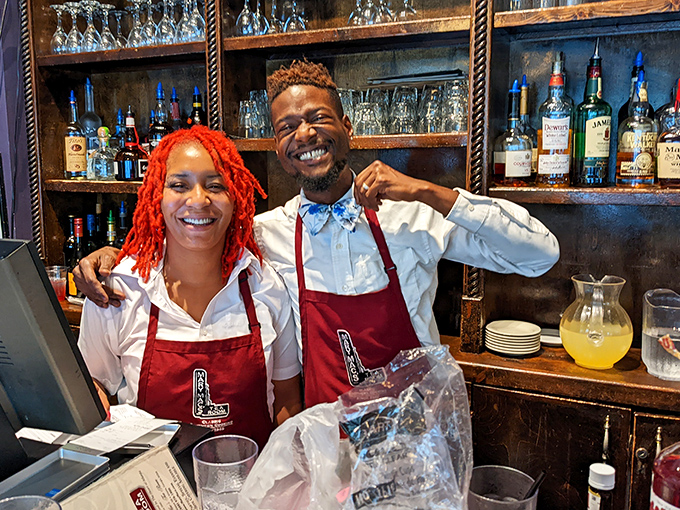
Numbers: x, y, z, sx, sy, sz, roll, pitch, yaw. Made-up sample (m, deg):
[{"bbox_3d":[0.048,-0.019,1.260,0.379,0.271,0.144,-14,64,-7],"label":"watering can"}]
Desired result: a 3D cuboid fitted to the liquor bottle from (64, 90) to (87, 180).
[{"bbox_3d":[-0.983,-0.443,1.963,0.074,0.321,0.074,-3,9,-27],"label":"liquor bottle"}]

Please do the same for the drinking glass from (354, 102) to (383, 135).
[{"bbox_3d":[0.085,-0.393,1.548,0.086,0.100,0.086,1,8,0],"label":"drinking glass"}]

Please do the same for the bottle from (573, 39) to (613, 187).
[{"bbox_3d":[0.650,-0.357,1.354,0.086,0.376,0.086,-2,8,-19],"label":"bottle"}]

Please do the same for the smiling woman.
[{"bbox_3d":[-0.300,0.568,1.119,0.470,1.650,0.320,-1,8,-12],"label":"smiling woman"}]

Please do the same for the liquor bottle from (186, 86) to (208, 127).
[{"bbox_3d":[-0.493,-0.414,1.838,0.085,0.329,0.085,1,8,3],"label":"liquor bottle"}]

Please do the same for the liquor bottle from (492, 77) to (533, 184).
[{"bbox_3d":[0.496,-0.335,1.491,0.103,0.299,0.103,0,8,-3],"label":"liquor bottle"}]

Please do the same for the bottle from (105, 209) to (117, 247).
[{"bbox_3d":[-0.880,-0.001,2.056,0.078,0.343,0.078,1,8,-1],"label":"bottle"}]

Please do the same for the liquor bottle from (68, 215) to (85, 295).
[{"bbox_3d":[-1.048,0.005,2.112,0.076,0.312,0.076,0,8,-3],"label":"liquor bottle"}]

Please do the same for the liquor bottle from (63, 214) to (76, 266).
[{"bbox_3d":[-1.032,0.005,2.056,0.068,0.319,0.068,-2,8,-21],"label":"liquor bottle"}]

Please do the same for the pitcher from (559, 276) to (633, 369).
[{"bbox_3d":[0.653,0.172,1.354,0.170,0.216,0.190,5,9,27],"label":"pitcher"}]

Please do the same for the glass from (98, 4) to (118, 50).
[{"bbox_3d":[-0.819,-0.791,1.874,0.063,0.172,0.063,4,8,20],"label":"glass"}]

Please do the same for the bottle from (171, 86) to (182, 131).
[{"bbox_3d":[-0.582,-0.426,1.895,0.080,0.337,0.080,1,8,2],"label":"bottle"}]

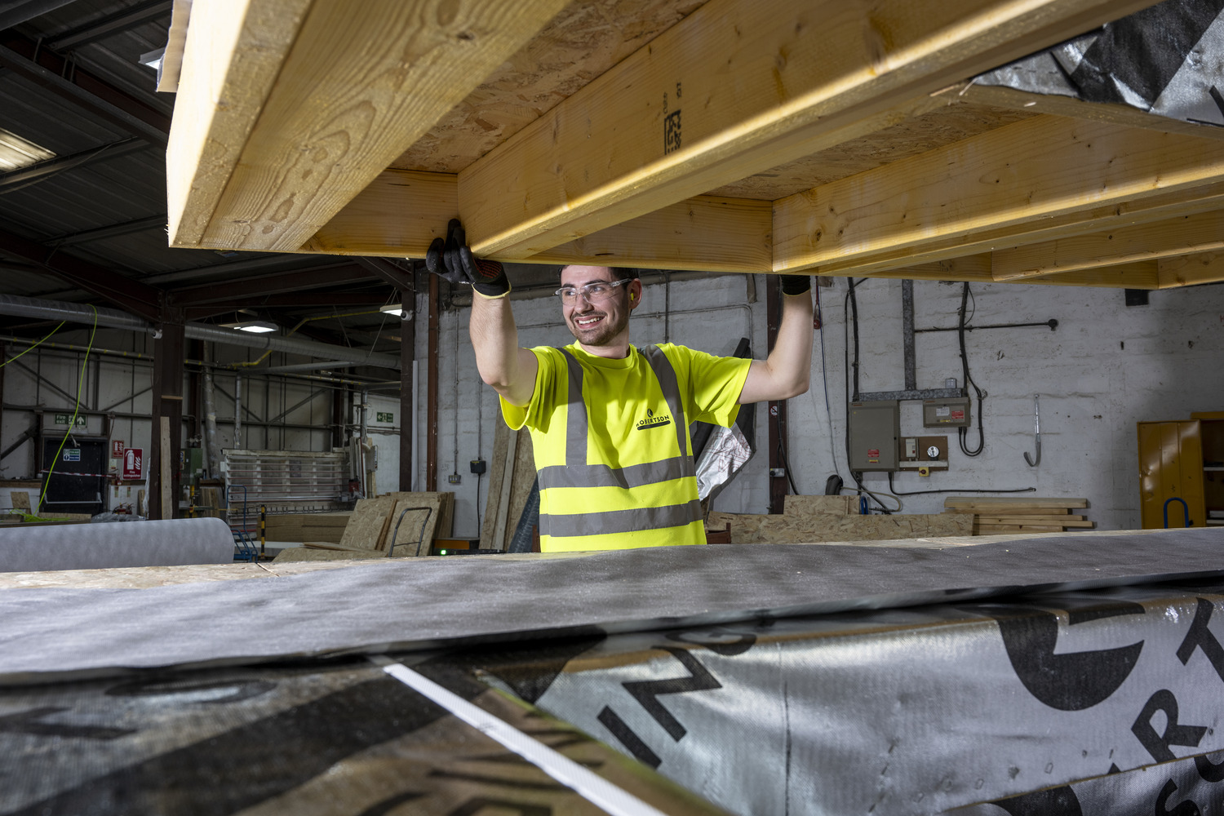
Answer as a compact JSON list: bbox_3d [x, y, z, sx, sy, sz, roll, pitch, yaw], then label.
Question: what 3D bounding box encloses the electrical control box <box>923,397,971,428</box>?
[{"bbox_3d":[2.928,0.051,8.606,0.373,0.246,0.120,-3,-5,28],"label":"electrical control box"}]

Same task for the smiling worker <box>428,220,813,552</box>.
[{"bbox_3d":[0.045,0.442,2.340,0.960,1.830,0.460,2,-5,-21],"label":"smiling worker"}]

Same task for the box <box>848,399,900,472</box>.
[{"bbox_3d":[2.372,0.262,8.885,0.423,0.615,0.130,-3,-5,28],"label":"box"}]

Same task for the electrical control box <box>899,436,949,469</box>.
[{"bbox_3d":[2.736,0.399,8.693,0.427,0.296,0.100,-3,-5,28],"label":"electrical control box"}]

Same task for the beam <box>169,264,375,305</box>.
[{"bbox_3d":[-4.401,-1.622,12.908,3.999,0.210,0.130,-3,-5,28],"label":"beam"}]

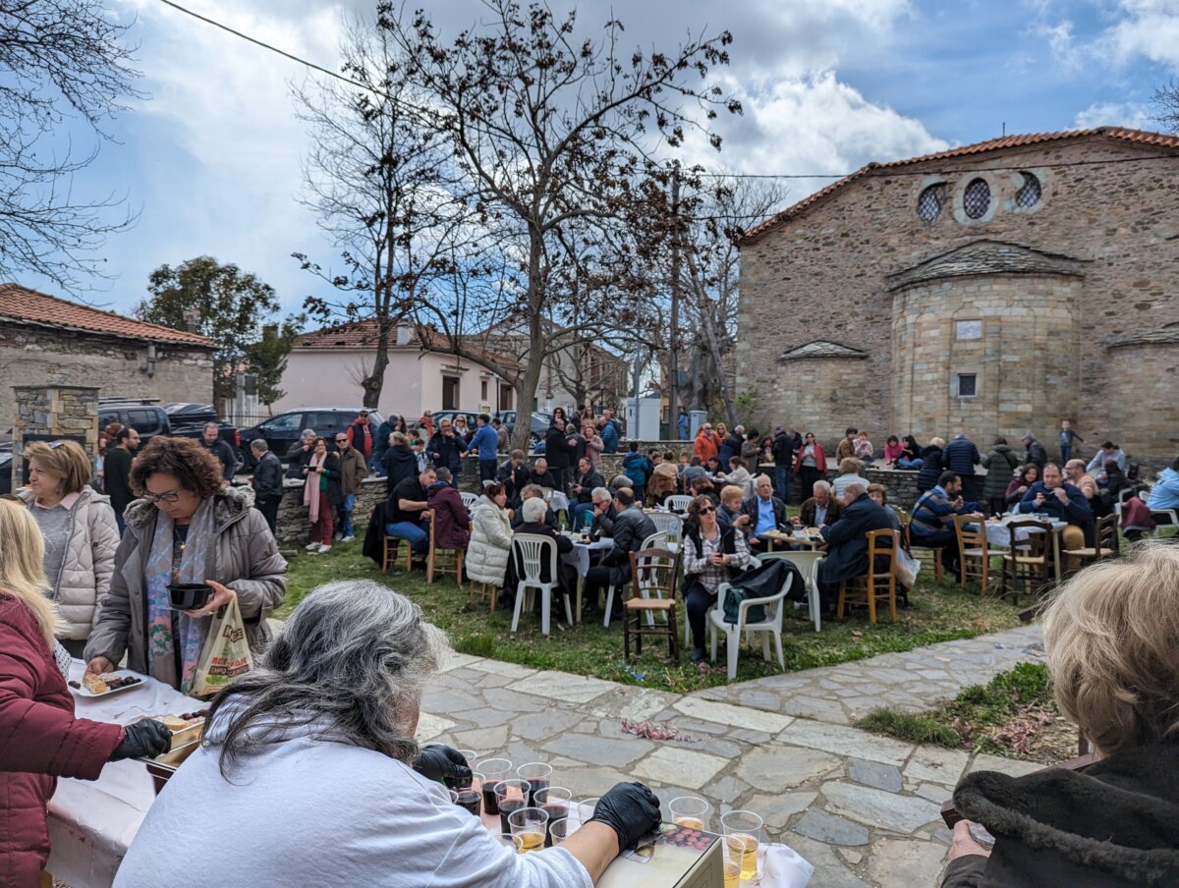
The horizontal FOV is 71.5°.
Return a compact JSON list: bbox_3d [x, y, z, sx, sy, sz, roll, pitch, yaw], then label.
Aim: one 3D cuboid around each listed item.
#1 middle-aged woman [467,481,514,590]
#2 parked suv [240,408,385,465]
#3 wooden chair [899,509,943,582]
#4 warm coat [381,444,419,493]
[{"bbox_3d":[-0.930,1.040,8.238,0.720,1.260,0.540,1,2,18],"label":"middle-aged woman"},{"bbox_3d":[-7.650,-0.140,22.400,4.550,1.680,1.850,0,1,0],"label":"parked suv"},{"bbox_3d":[4.020,1.230,9.900,0.450,0.860,0.430,1,1,12],"label":"wooden chair"},{"bbox_3d":[-3.003,0.413,13.000,0.570,0.800,0.400,0,2,-14],"label":"warm coat"}]

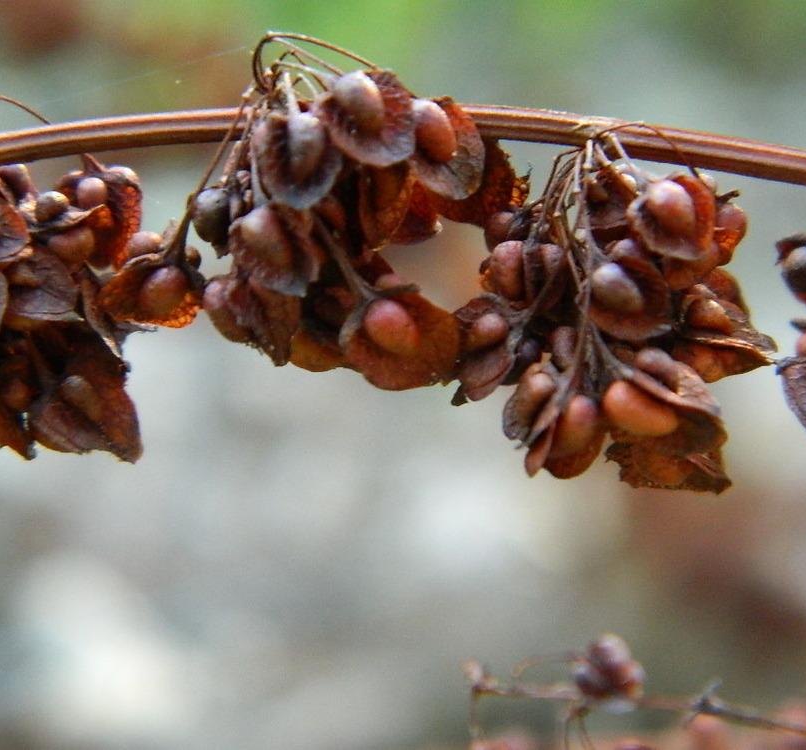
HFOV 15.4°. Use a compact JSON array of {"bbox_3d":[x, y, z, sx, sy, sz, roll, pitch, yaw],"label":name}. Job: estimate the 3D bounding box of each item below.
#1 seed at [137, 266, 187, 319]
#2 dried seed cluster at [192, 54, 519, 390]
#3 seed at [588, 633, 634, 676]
[{"bbox_3d":[-0.012,-0.004,0.150,0.003,0.003,0.002,0,14,0],"label":"seed"},{"bbox_3d":[-0.002,-0.008,0.150,0.016,0.016,0.012,0,14,0],"label":"dried seed cluster"},{"bbox_3d":[0.012,0.016,0.168,0.002,0.002,0.002,0,14,0],"label":"seed"}]

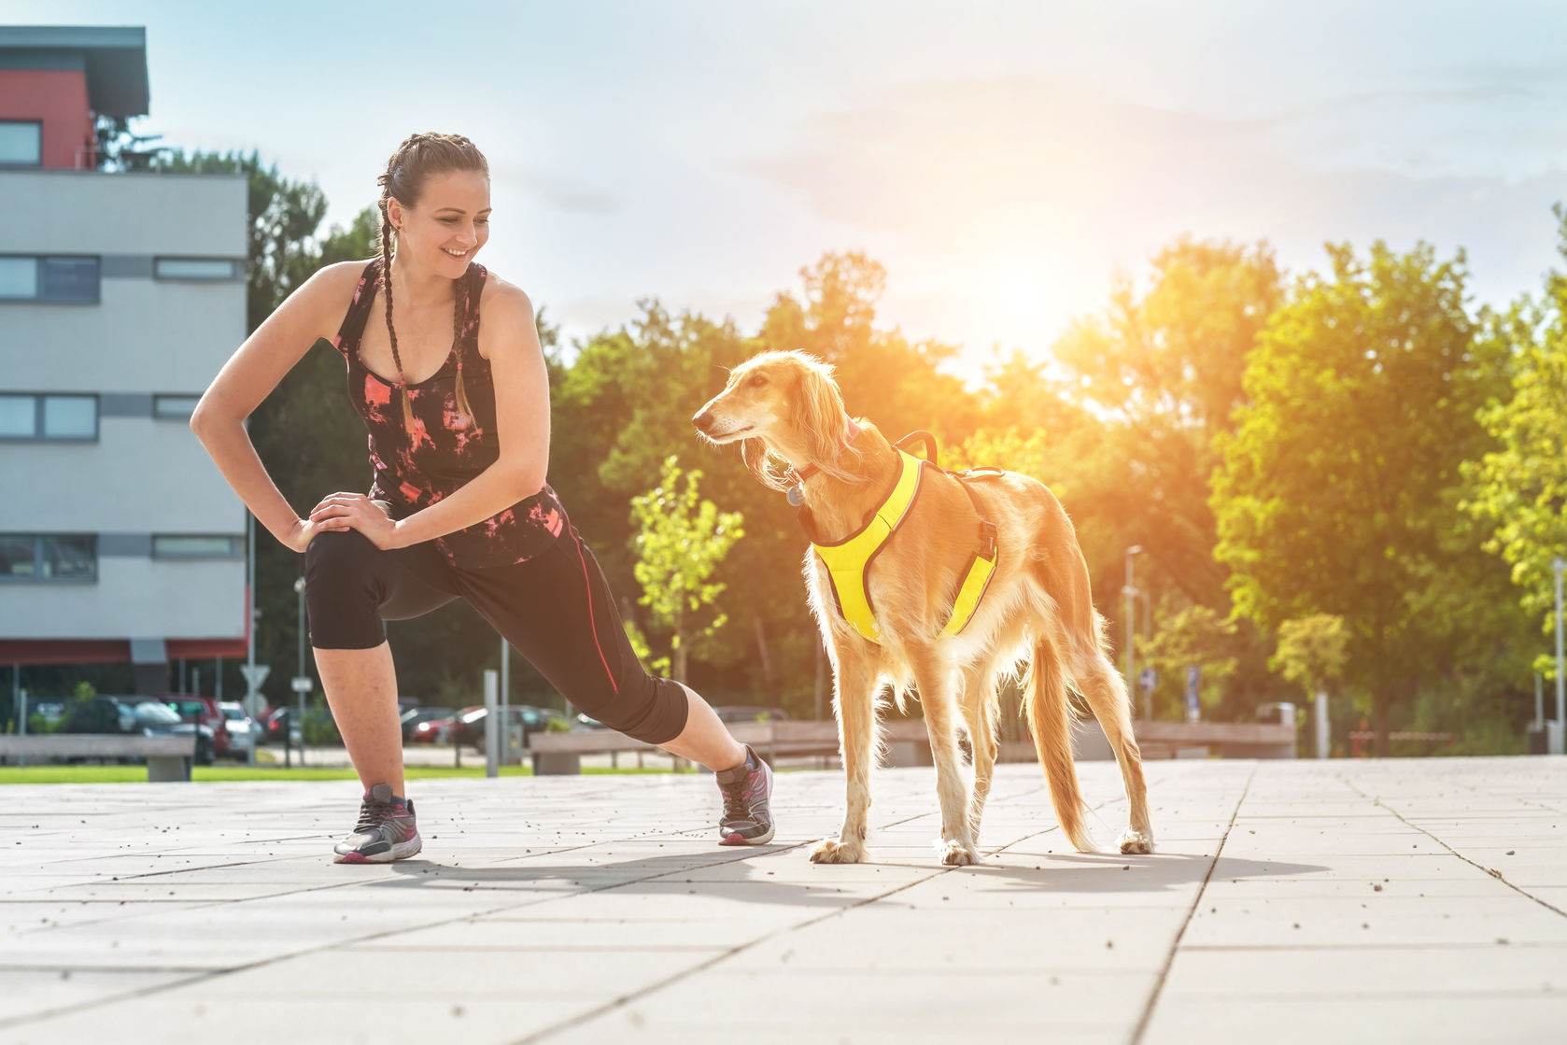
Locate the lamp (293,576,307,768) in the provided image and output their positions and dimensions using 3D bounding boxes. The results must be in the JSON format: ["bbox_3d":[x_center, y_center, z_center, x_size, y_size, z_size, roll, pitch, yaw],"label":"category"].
[{"bbox_3d":[-9.882,3.061,75.000,0.330,3.950,0.330,0,-3,0],"label":"lamp"}]

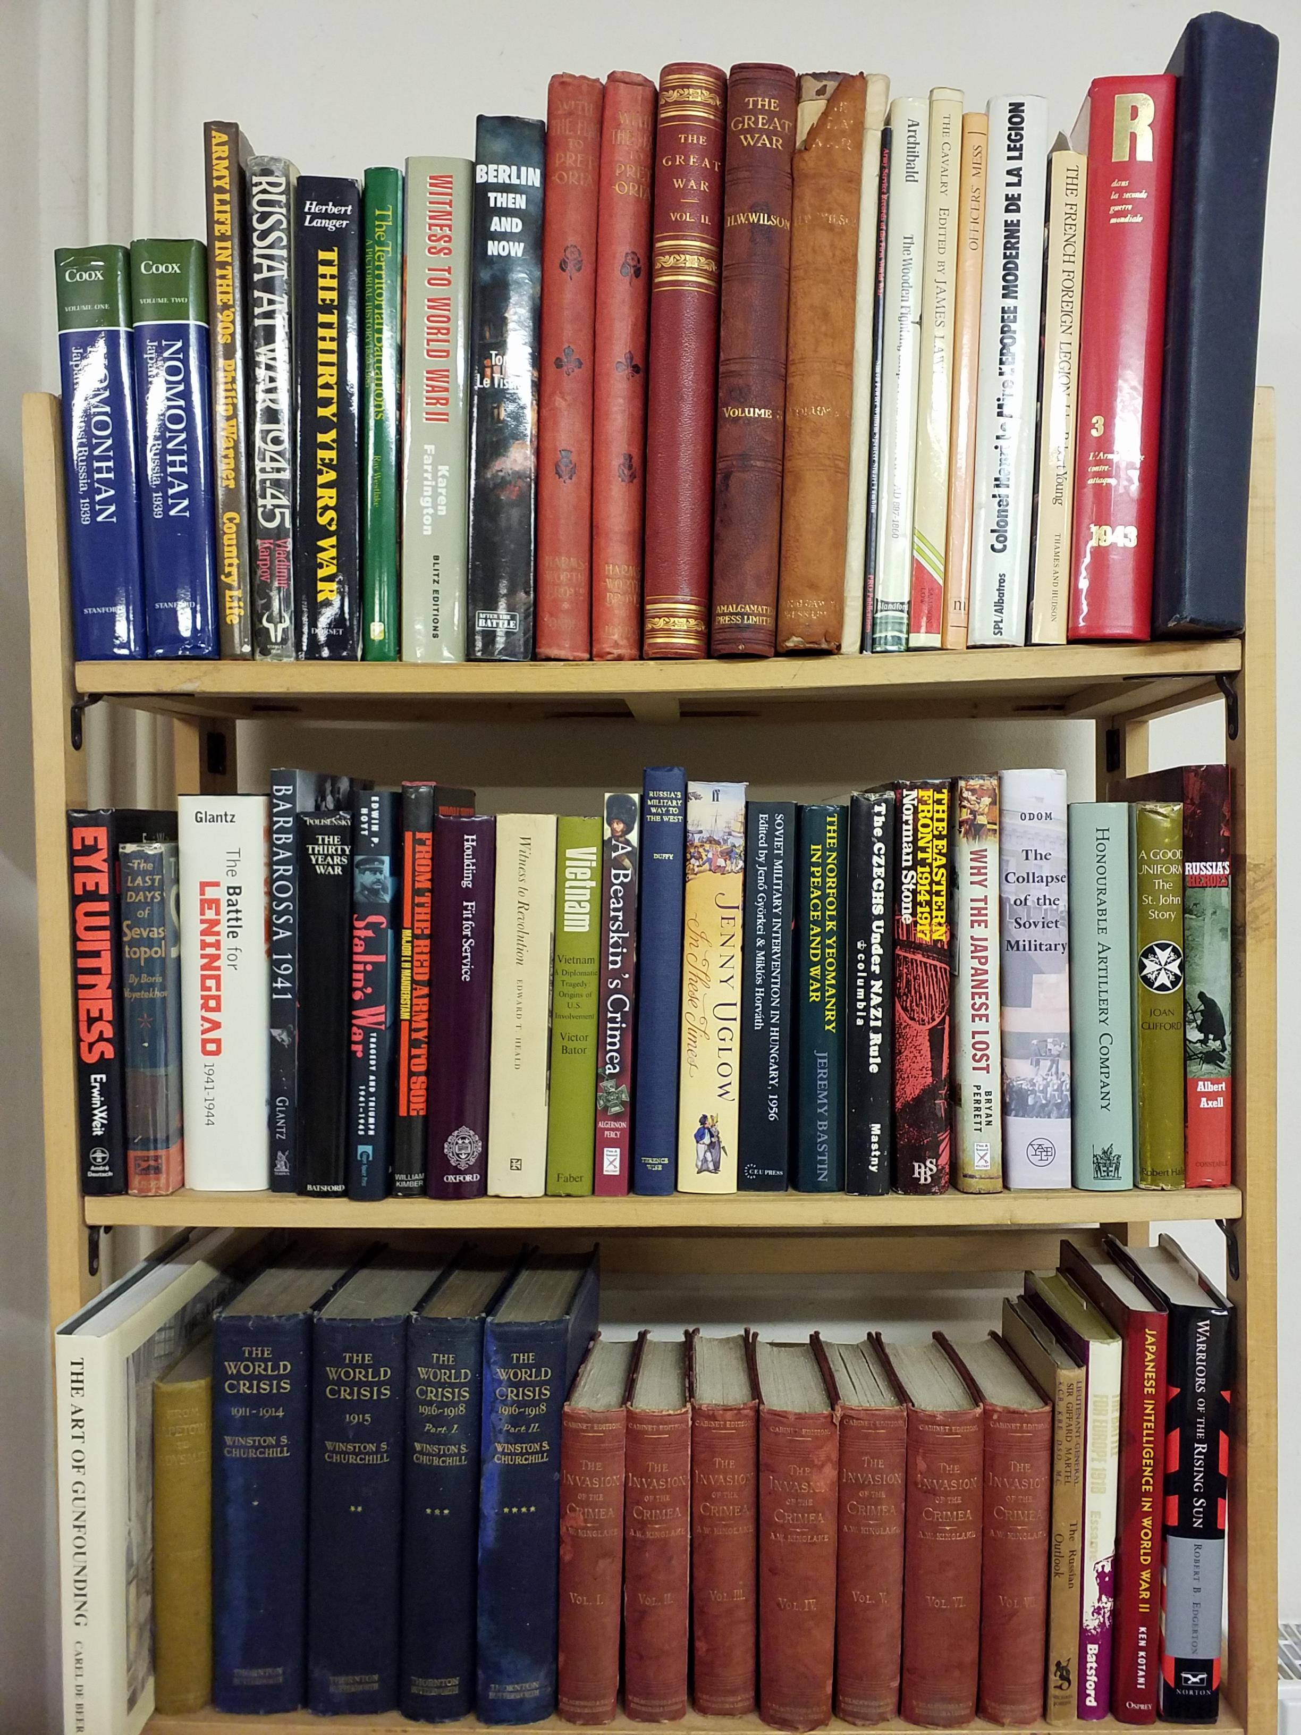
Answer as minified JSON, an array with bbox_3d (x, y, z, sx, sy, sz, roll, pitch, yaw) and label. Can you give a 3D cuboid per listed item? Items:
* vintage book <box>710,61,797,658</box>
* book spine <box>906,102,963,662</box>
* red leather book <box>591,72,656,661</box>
[{"bbox_3d":[0.062,-0.288,0.888,0.036,0.332,0.250,2,1,2],"label":"vintage book"},{"bbox_3d":[0.164,-0.283,0.879,0.020,0.311,0.235,2,1,2],"label":"book spine"},{"bbox_3d":[-0.011,-0.292,0.904,0.029,0.333,0.250,2,2,2],"label":"red leather book"}]

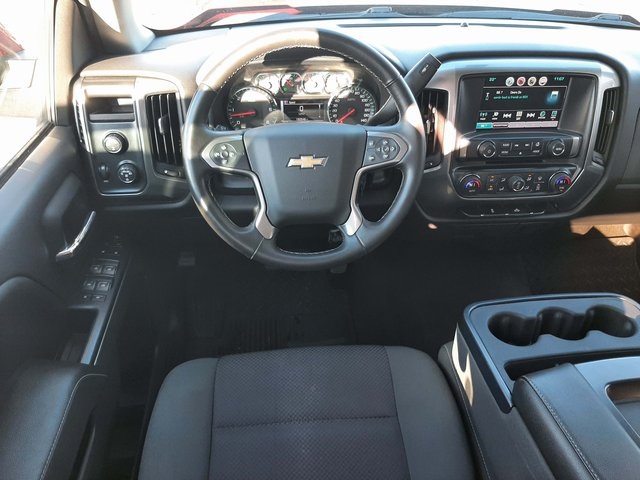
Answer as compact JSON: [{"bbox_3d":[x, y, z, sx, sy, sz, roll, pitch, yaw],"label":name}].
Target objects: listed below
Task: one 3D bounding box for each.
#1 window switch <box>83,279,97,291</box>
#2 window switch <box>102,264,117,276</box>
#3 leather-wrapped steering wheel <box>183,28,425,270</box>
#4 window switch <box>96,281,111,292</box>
[{"bbox_3d":[-0.414,0.081,0.862,0.021,0.011,0.024,2,41,-9],"label":"window switch"},{"bbox_3d":[-0.393,0.057,0.898,0.021,0.011,0.024,2,41,-9],"label":"window switch"},{"bbox_3d":[-0.024,-0.141,0.800,0.390,0.385,0.100,-3,20,-5],"label":"leather-wrapped steering wheel"},{"bbox_3d":[-0.390,0.084,0.865,0.021,0.011,0.024,2,41,-9],"label":"window switch"}]

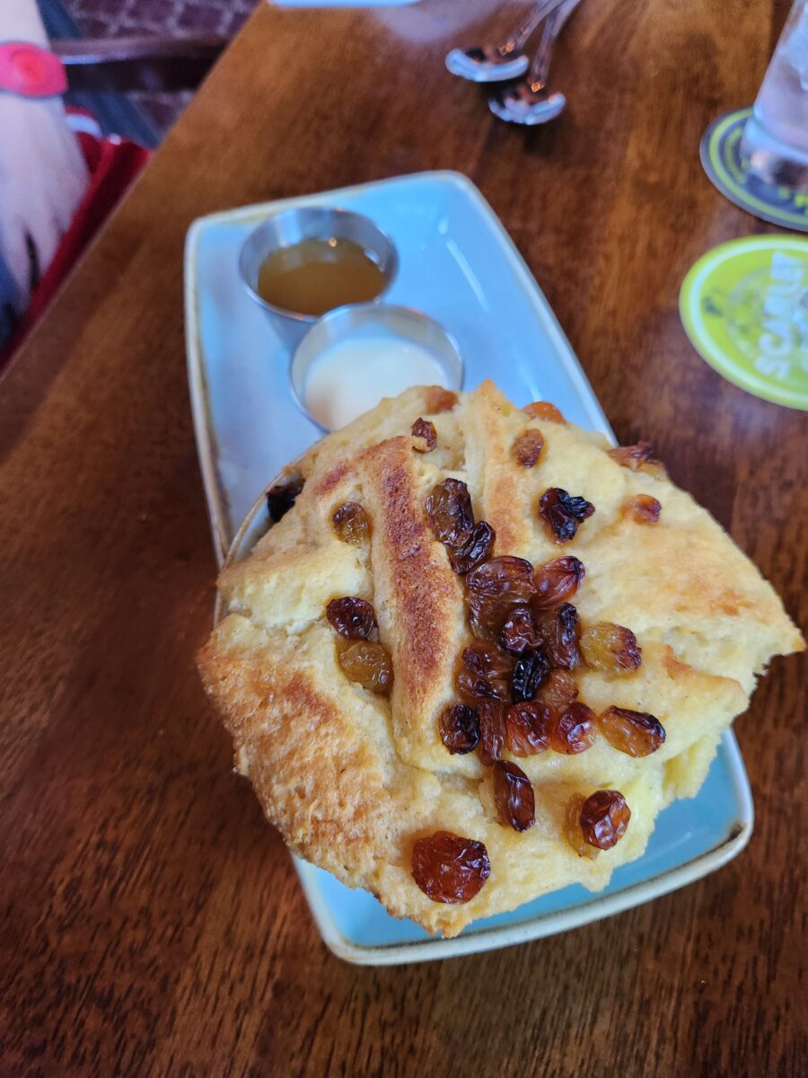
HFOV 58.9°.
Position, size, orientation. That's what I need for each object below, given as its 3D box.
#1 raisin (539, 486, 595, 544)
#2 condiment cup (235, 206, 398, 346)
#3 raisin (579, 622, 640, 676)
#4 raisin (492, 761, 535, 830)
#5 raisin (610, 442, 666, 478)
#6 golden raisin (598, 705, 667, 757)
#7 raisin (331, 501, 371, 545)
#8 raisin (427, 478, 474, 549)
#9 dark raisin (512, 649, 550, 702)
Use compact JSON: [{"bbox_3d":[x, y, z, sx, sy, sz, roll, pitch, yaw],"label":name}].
[{"bbox_3d":[0.041,-0.006,0.180,0.012,0.008,0.015,-19,66,-9],"label":"raisin"},{"bbox_3d":[-0.032,-0.095,0.282,0.060,0.036,0.060,0,63,1],"label":"condiment cup"},{"bbox_3d":[0.047,0.025,0.164,0.014,0.008,0.011,29,67,12],"label":"raisin"},{"bbox_3d":[0.023,0.054,0.151,0.008,0.006,0.014,-13,65,-6],"label":"raisin"},{"bbox_3d":[0.063,-0.022,0.194,0.014,0.007,0.009,16,66,7],"label":"raisin"},{"bbox_3d":[0.050,0.042,0.158,0.014,0.007,0.009,29,67,12],"label":"golden raisin"},{"bbox_3d":[-0.013,-0.004,0.179,0.009,0.007,0.011,-26,65,-12],"label":"raisin"},{"bbox_3d":[0.012,-0.007,0.180,0.011,0.009,0.018,-4,65,-2],"label":"raisin"},{"bbox_3d":[0.028,0.030,0.159,0.007,0.006,0.012,22,67,10],"label":"dark raisin"}]

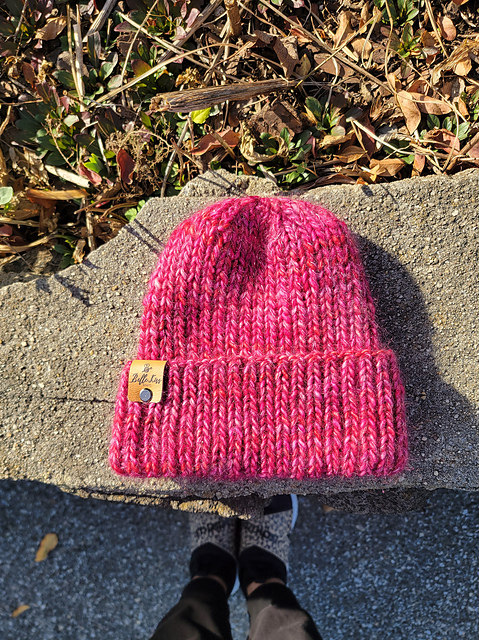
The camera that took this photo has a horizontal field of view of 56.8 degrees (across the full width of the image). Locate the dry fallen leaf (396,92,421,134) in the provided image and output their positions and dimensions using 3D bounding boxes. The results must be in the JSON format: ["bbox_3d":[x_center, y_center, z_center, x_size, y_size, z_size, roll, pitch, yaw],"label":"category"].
[{"bbox_3d":[0.203,-0.247,0.529,0.028,0.014,0.064,-8,71,-3],"label":"dry fallen leaf"}]

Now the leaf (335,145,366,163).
[{"bbox_3d":[0.122,-0.179,0.481,0.034,0.009,0.017,-7,89,7],"label":"leaf"}]

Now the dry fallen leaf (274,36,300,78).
[{"bbox_3d":[0.055,-0.310,0.521,0.024,0.012,0.046,-20,94,5],"label":"dry fallen leaf"}]

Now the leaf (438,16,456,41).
[{"bbox_3d":[0.277,-0.388,0.591,0.023,0.013,0.042,-15,72,-5],"label":"leaf"}]

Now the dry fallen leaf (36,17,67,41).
[{"bbox_3d":[-0.251,-0.389,0.591,0.029,0.015,0.051,43,76,13],"label":"dry fallen leaf"}]

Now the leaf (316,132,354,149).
[{"bbox_3d":[0.106,-0.199,0.488,0.042,0.010,0.009,-21,89,6],"label":"leaf"}]

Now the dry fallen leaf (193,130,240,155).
[{"bbox_3d":[-0.030,-0.213,0.530,0.064,0.018,0.027,-23,73,-8],"label":"dry fallen leaf"}]

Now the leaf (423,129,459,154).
[{"bbox_3d":[0.244,-0.214,0.530,0.044,0.020,0.040,24,73,8],"label":"leaf"}]

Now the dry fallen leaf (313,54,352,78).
[{"bbox_3d":[0.123,-0.330,0.570,0.057,0.012,0.032,31,74,10],"label":"dry fallen leaf"}]

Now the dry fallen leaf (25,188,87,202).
[{"bbox_3d":[-0.189,-0.129,0.458,0.058,0.011,0.011,-4,88,-11],"label":"dry fallen leaf"}]

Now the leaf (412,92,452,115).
[{"bbox_3d":[0.216,-0.243,0.498,0.046,0.008,0.020,24,92,9],"label":"leaf"}]

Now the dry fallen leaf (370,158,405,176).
[{"bbox_3d":[0.160,-0.165,0.476,0.034,0.010,0.018,3,90,9],"label":"dry fallen leaf"}]

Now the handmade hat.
[{"bbox_3d":[0.015,0.004,0.384,0.236,0.075,0.251,0,71,0],"label":"handmade hat"}]

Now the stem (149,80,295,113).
[{"bbox_3d":[-0.018,-0.275,0.541,0.180,0.022,0.024,-11,71,-4],"label":"stem"}]

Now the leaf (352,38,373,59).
[{"bbox_3d":[0.148,-0.325,0.532,0.023,0.008,0.022,-7,95,8],"label":"leaf"}]

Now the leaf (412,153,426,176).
[{"bbox_3d":[0.210,-0.181,0.519,0.015,0.015,0.034,16,72,6],"label":"leaf"}]

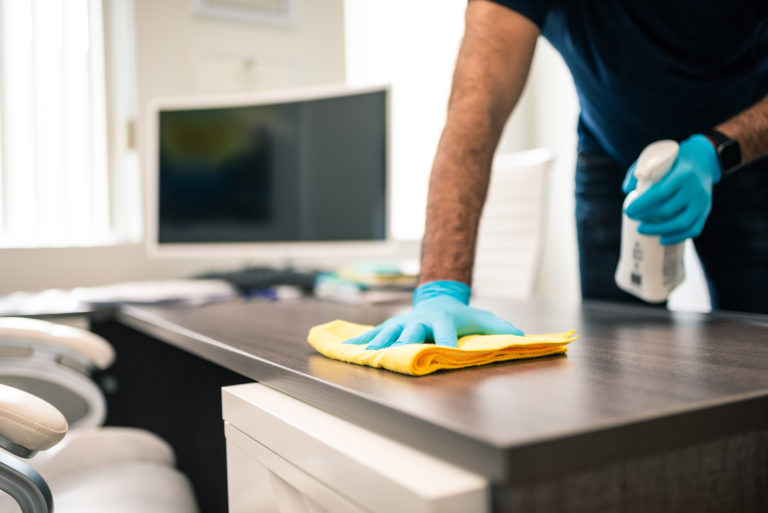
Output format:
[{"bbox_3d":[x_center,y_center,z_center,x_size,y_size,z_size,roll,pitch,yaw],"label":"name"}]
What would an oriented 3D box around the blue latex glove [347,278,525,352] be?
[{"bbox_3d":[0.071,0.069,0.916,0.204,0.066,0.166,-1,2,18],"label":"blue latex glove"}]

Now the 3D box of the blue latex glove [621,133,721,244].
[{"bbox_3d":[0.425,-0.099,1.100,0.115,0.150,0.120,0,3,45],"label":"blue latex glove"}]

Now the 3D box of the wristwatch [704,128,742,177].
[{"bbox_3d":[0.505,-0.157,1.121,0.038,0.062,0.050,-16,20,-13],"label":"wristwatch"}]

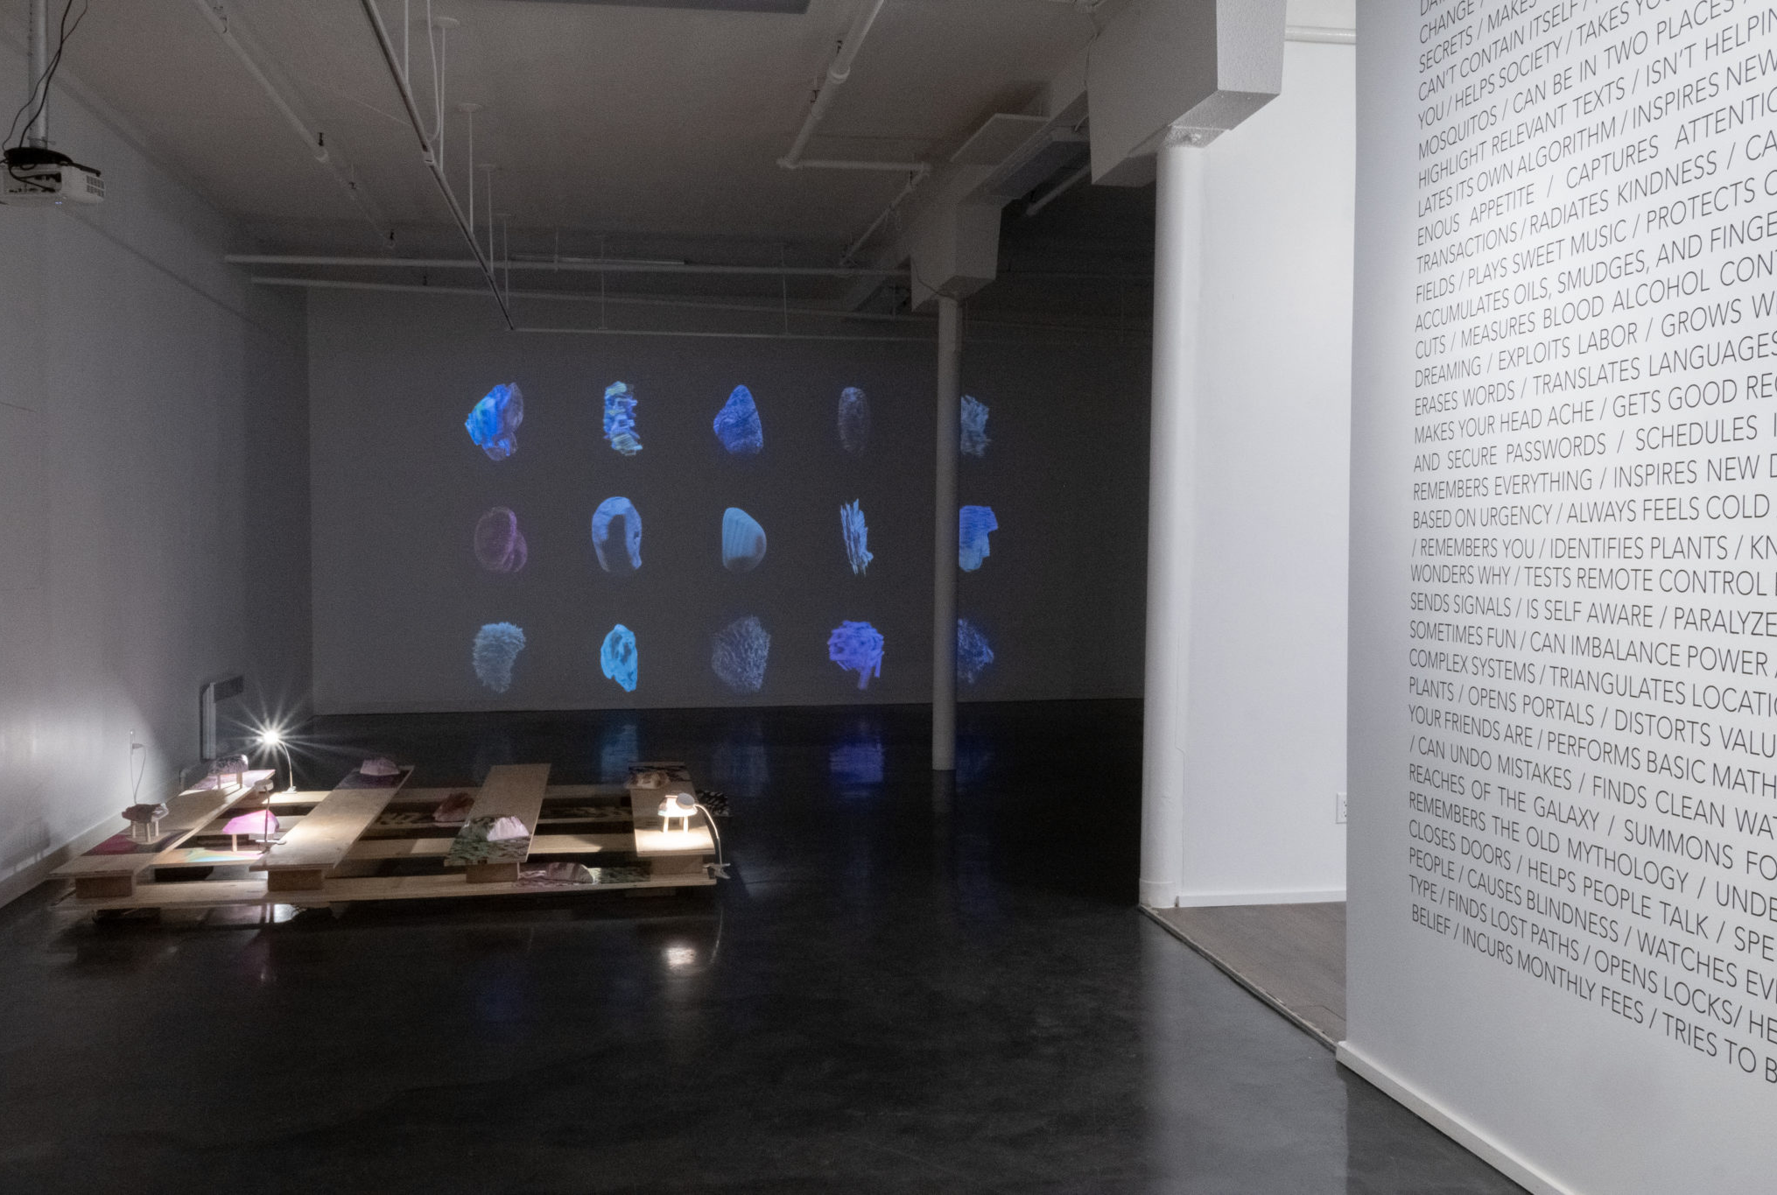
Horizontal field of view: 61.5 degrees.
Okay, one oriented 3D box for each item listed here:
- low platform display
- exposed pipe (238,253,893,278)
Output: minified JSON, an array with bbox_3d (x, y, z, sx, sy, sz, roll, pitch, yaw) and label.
[{"bbox_3d":[-2.045,1.032,6.699,2.380,0.199,2.292,0,3,-11],"label":"low platform display"},{"bbox_3d":[-1.933,-2.076,9.351,4.167,0.046,0.046,-1,3,-11],"label":"exposed pipe"}]

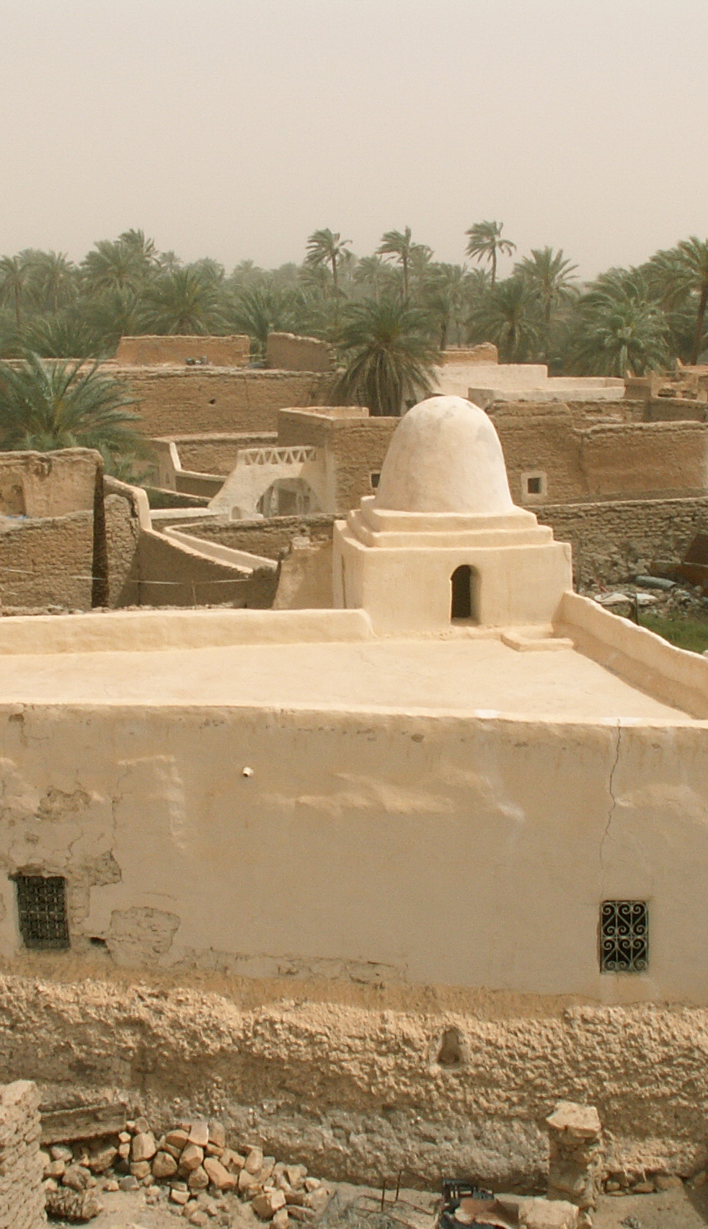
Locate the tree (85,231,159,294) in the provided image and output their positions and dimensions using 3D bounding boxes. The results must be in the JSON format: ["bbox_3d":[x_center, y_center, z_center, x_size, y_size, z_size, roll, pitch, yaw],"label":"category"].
[{"bbox_3d":[-19.999,-26.137,142.668,6.394,13.407,6.394,0,12,0],"label":"tree"}]

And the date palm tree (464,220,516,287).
[{"bbox_3d":[12.462,-28.784,152.331,4.944,14.650,4.944,0,12,0],"label":"date palm tree"}]

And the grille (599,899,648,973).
[{"bbox_3d":[2.589,3.095,15.919,0.461,0.757,0.050,1,11,7],"label":"grille"}]

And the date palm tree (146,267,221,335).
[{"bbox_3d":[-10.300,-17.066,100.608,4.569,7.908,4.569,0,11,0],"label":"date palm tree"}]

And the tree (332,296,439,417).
[{"bbox_3d":[1.567,-11.128,81.442,5.380,8.982,5.380,0,12,0],"label":"tree"}]

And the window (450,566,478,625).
[{"bbox_3d":[1.326,-0.256,19.939,0.339,0.718,0.220,-2,11,-8],"label":"window"}]

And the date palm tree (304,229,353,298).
[{"bbox_3d":[-2.358,-29.415,157.307,4.850,13.856,4.850,0,12,0],"label":"date palm tree"}]

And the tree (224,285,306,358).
[{"bbox_3d":[-5.819,-16.953,108.829,5.651,9.221,5.651,0,12,0],"label":"tree"}]

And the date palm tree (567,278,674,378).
[{"bbox_3d":[14.295,-13.159,89.190,5.789,9.800,5.789,0,12,0],"label":"date palm tree"}]

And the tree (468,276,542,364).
[{"bbox_3d":[10.374,-18.403,114.656,5.110,9.684,5.110,0,12,0],"label":"tree"}]

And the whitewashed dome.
[{"bbox_3d":[1.145,-2.056,20.700,1.787,1.334,1.787,-2,11,-8],"label":"whitewashed dome"}]

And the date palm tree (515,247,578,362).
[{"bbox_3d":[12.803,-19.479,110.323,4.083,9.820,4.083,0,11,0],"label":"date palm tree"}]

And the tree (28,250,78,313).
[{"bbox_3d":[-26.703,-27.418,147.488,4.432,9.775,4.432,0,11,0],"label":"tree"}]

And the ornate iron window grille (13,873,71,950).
[{"bbox_3d":[-3.560,3.421,19.000,0.573,0.886,0.060,1,12,6],"label":"ornate iron window grille"}]

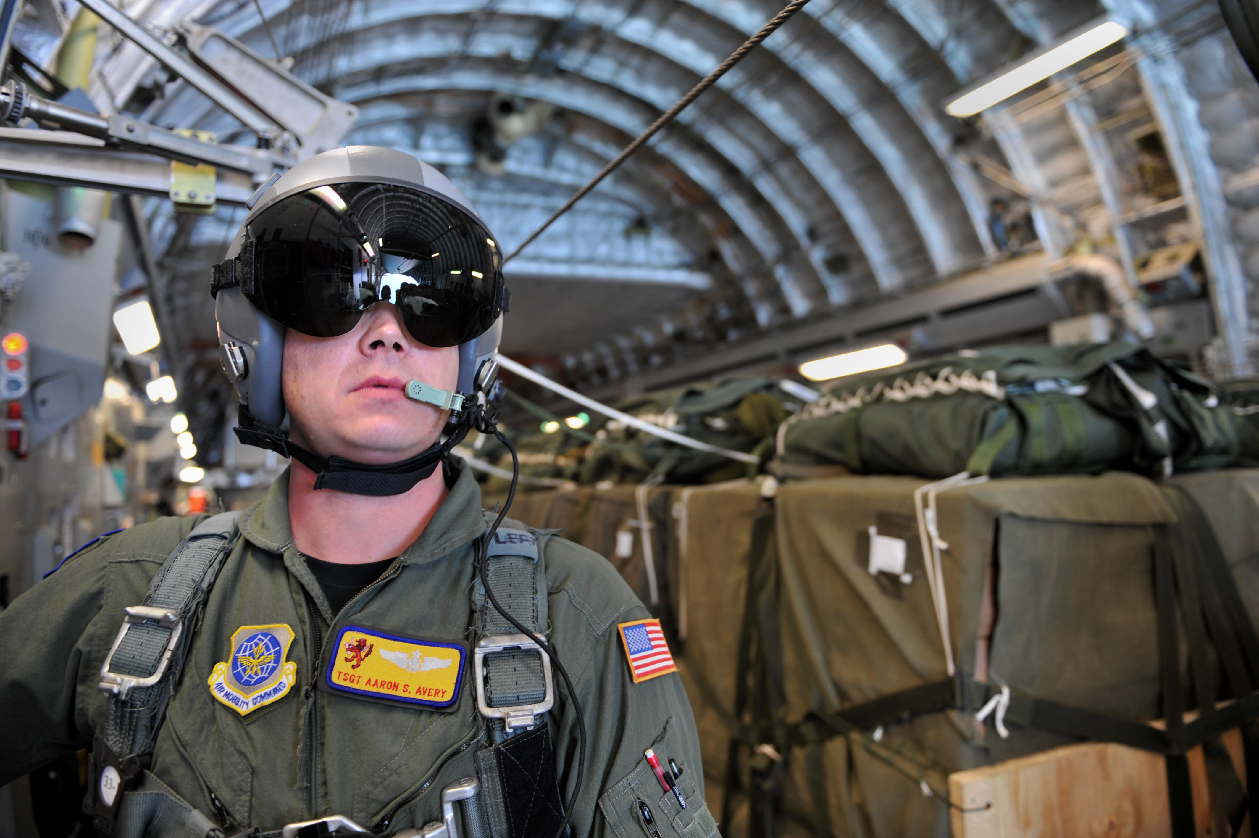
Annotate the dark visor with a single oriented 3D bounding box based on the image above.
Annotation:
[{"bbox_3d":[-0.203,-0.115,0.683,0.220,0.135,0.105,2,-12,-22],"label":"dark visor"}]

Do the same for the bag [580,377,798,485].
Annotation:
[{"bbox_3d":[0.345,0.082,3.280,0.800,0.350,0.730,3,-6,-28],"label":"bag"}]

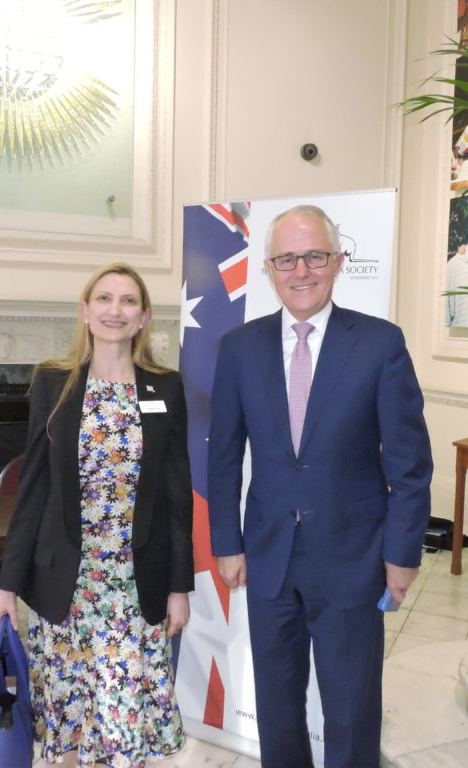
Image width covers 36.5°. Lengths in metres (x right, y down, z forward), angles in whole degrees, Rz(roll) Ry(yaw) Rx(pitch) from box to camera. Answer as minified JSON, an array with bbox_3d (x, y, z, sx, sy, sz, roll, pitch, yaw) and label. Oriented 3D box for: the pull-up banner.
[{"bbox_3d":[0.133,0.346,2.526,0.820,2.000,0.150,4,5,28],"label":"pull-up banner"}]

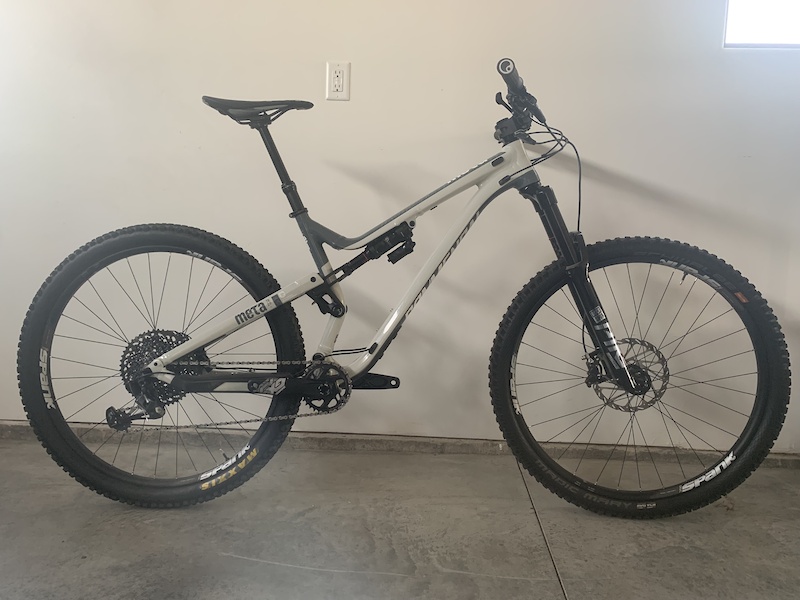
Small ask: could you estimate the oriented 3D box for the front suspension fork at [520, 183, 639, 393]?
[{"bbox_3d":[0.469,-0.031,1.560,0.112,0.585,0.185,-22,2,10],"label":"front suspension fork"}]

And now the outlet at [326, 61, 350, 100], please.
[{"bbox_3d":[-0.192,-0.691,1.895,0.077,0.121,0.008,2,6,2],"label":"outlet"}]

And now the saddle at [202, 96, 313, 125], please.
[{"bbox_3d":[-0.361,-0.481,1.545,0.272,0.062,0.142,2,2,0],"label":"saddle"}]

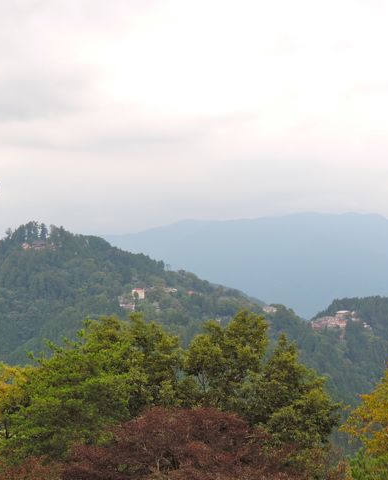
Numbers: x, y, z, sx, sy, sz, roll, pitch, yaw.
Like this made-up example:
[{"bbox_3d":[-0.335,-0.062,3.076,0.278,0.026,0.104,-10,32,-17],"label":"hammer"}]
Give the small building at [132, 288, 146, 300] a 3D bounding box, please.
[{"bbox_3d":[-66.326,66.326,1350.000,15.000,14.000,11.000,0,-1,10],"label":"small building"}]

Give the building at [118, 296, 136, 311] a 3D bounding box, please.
[{"bbox_3d":[-80.030,76.420,1335.000,20.000,15.000,13.000,0,-1,5],"label":"building"}]

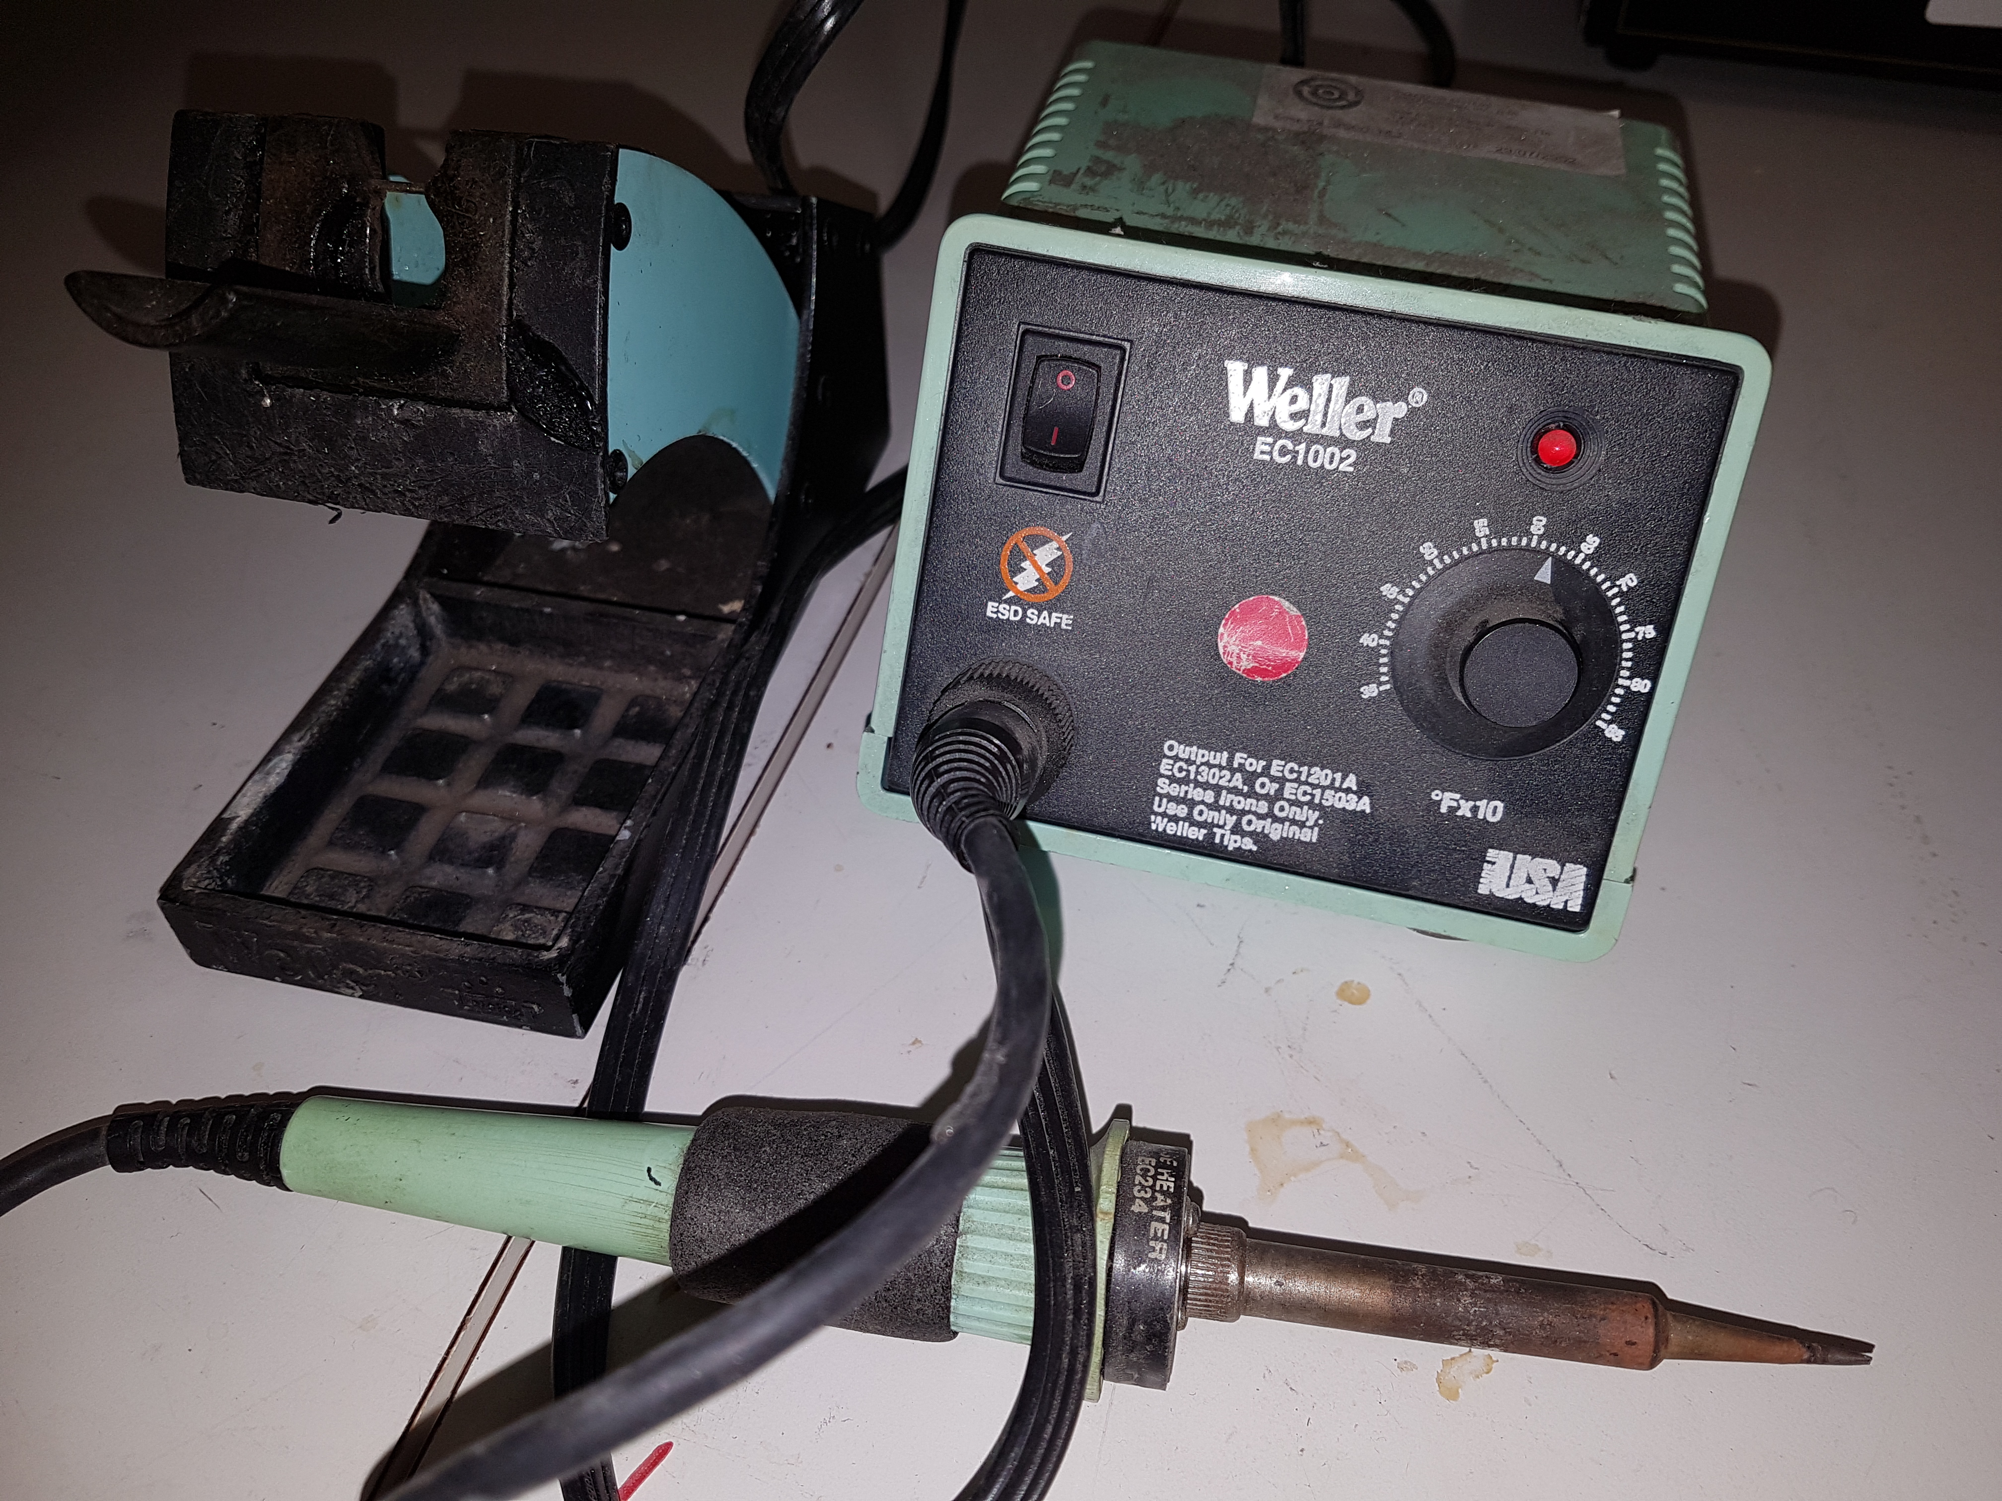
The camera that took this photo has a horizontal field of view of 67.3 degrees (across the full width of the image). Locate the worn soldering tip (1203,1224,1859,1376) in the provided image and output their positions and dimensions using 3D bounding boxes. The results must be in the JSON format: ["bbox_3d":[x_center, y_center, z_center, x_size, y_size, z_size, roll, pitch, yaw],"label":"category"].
[{"bbox_3d":[0.058,0.062,0.166,0.076,0.011,0.011,6,45,0],"label":"worn soldering tip"}]

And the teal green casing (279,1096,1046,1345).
[{"bbox_3d":[-0.036,0.051,0.170,0.094,0.022,0.022,6,45,4],"label":"teal green casing"}]

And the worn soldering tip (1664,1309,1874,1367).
[{"bbox_3d":[0.084,0.065,0.165,0.024,0.005,0.005,6,45,0],"label":"worn soldering tip"}]

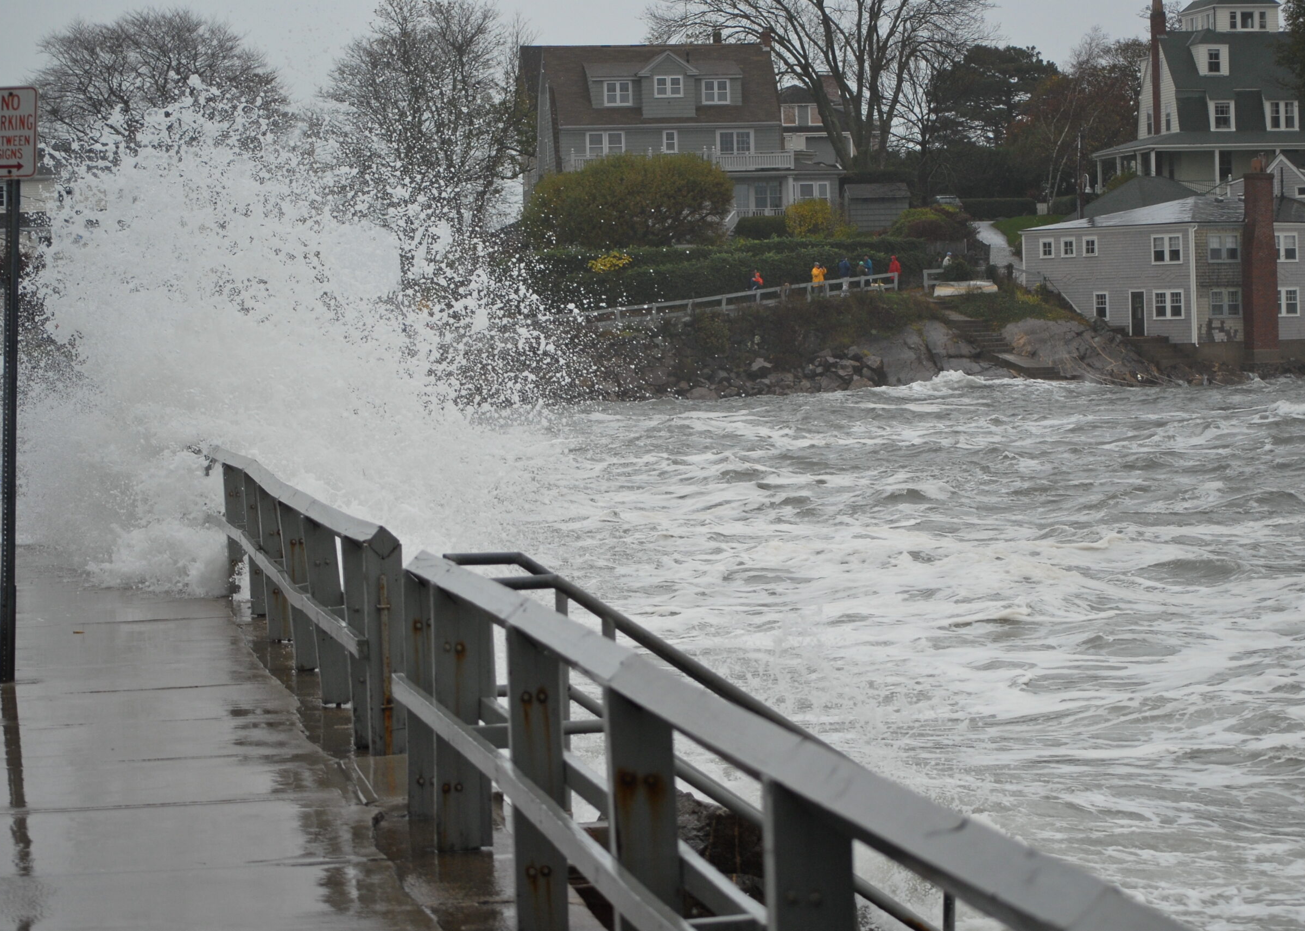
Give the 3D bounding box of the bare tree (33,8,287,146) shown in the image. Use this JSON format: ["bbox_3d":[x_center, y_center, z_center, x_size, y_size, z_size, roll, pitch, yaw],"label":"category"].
[{"bbox_3d":[-26.783,-18.260,172.000,13.300,13.000,12.500,-2,3,0],"label":"bare tree"}]

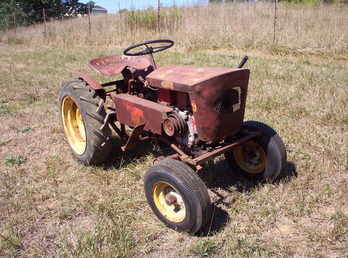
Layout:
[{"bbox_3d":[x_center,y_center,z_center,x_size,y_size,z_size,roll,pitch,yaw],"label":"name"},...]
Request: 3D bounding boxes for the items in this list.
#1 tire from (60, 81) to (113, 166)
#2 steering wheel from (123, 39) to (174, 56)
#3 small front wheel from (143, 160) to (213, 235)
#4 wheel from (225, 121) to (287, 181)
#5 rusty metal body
[{"bbox_3d":[-0.712,-0.039,2.813,0.178,0.695,0.695,-16,22,-33],"label":"tire"},{"bbox_3d":[-0.159,-0.527,2.360,0.340,0.050,0.340,-13,0,0],"label":"steering wheel"},{"bbox_3d":[0.009,0.361,1.894,0.413,0.413,0.118,13,29,41],"label":"small front wheel"},{"bbox_3d":[0.507,0.153,2.259,0.120,0.413,0.413,-19,24,-40],"label":"wheel"},{"bbox_3d":[-0.137,-0.202,2.464,0.600,0.640,1.450,-16,22,-33],"label":"rusty metal body"}]

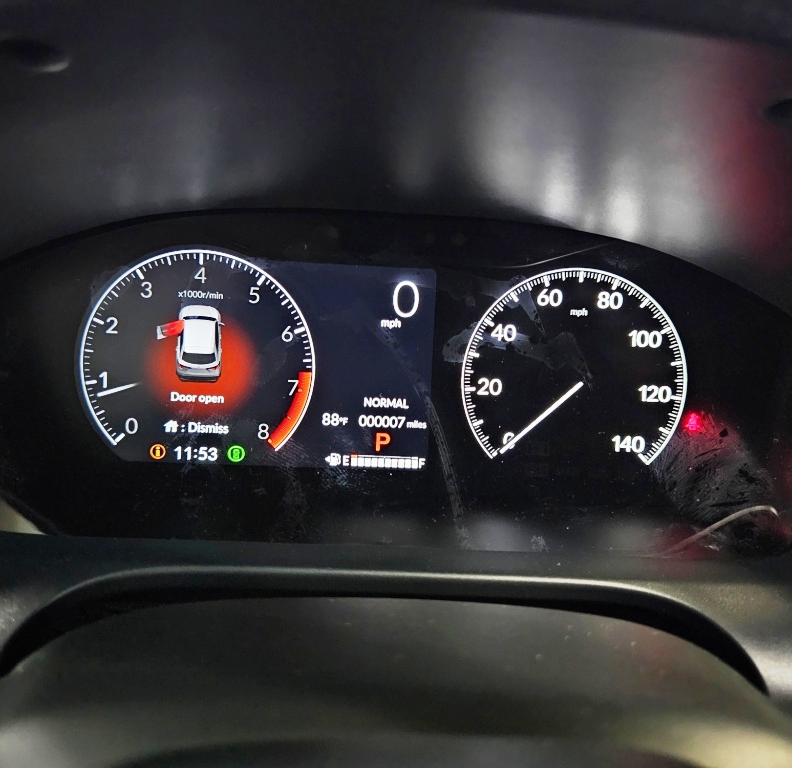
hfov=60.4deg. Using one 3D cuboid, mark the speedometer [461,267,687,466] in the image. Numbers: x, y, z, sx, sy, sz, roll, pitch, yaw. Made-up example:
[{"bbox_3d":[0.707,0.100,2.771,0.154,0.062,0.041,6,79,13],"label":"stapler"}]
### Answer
[{"bbox_3d":[0.077,-0.008,0.294,0.099,0.086,0.014,2,4,-2],"label":"speedometer"}]

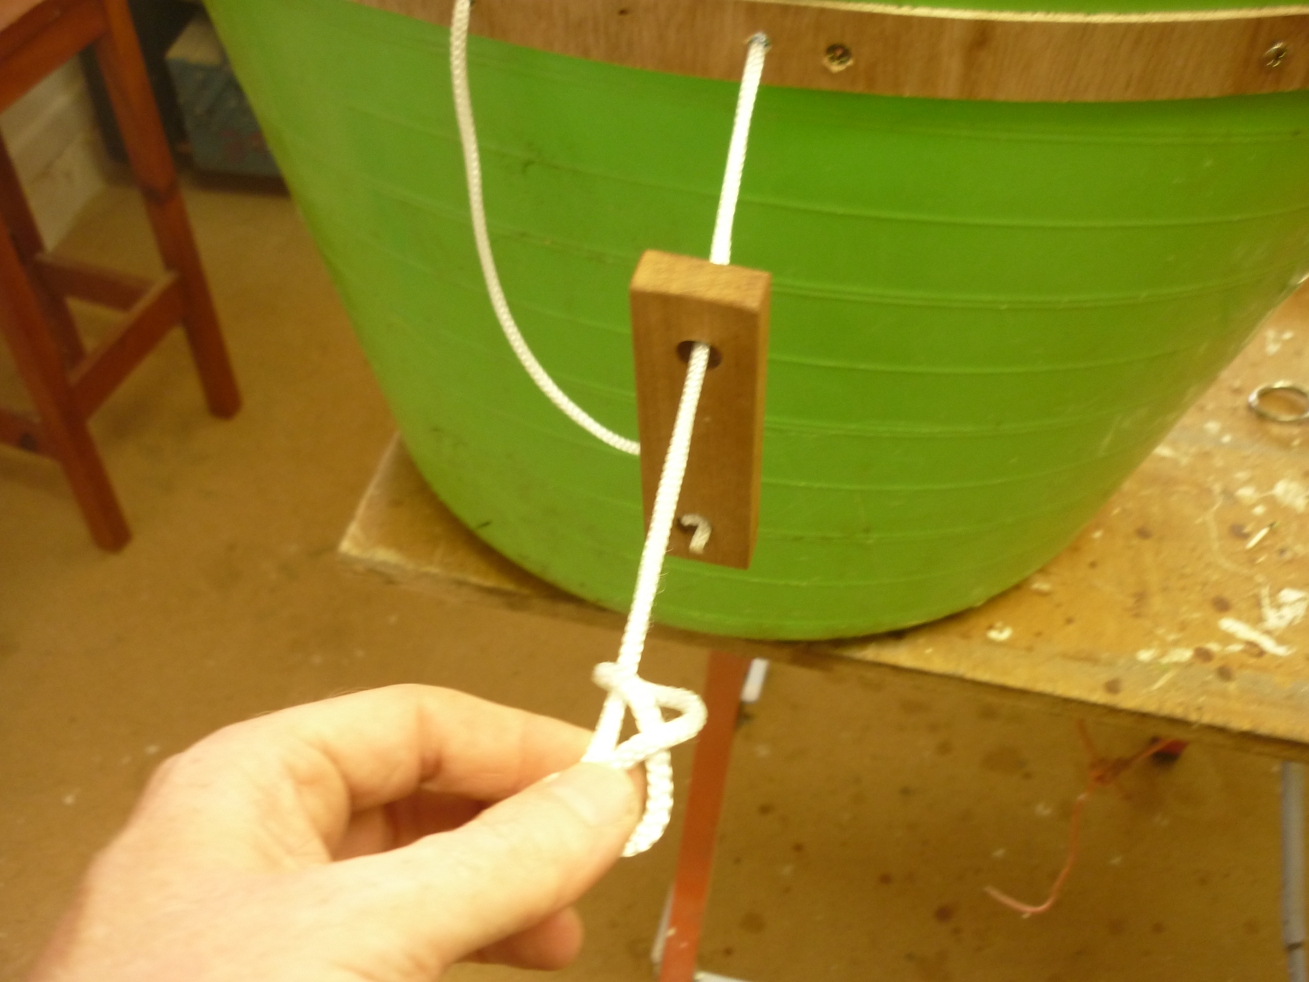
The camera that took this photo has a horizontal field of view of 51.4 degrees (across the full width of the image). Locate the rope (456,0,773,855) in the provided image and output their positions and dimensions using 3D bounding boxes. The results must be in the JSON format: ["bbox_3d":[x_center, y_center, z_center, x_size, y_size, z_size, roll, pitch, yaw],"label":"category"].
[{"bbox_3d":[-0.017,-0.035,0.337,0.089,0.128,0.224,3,31,-4],"label":"rope"}]

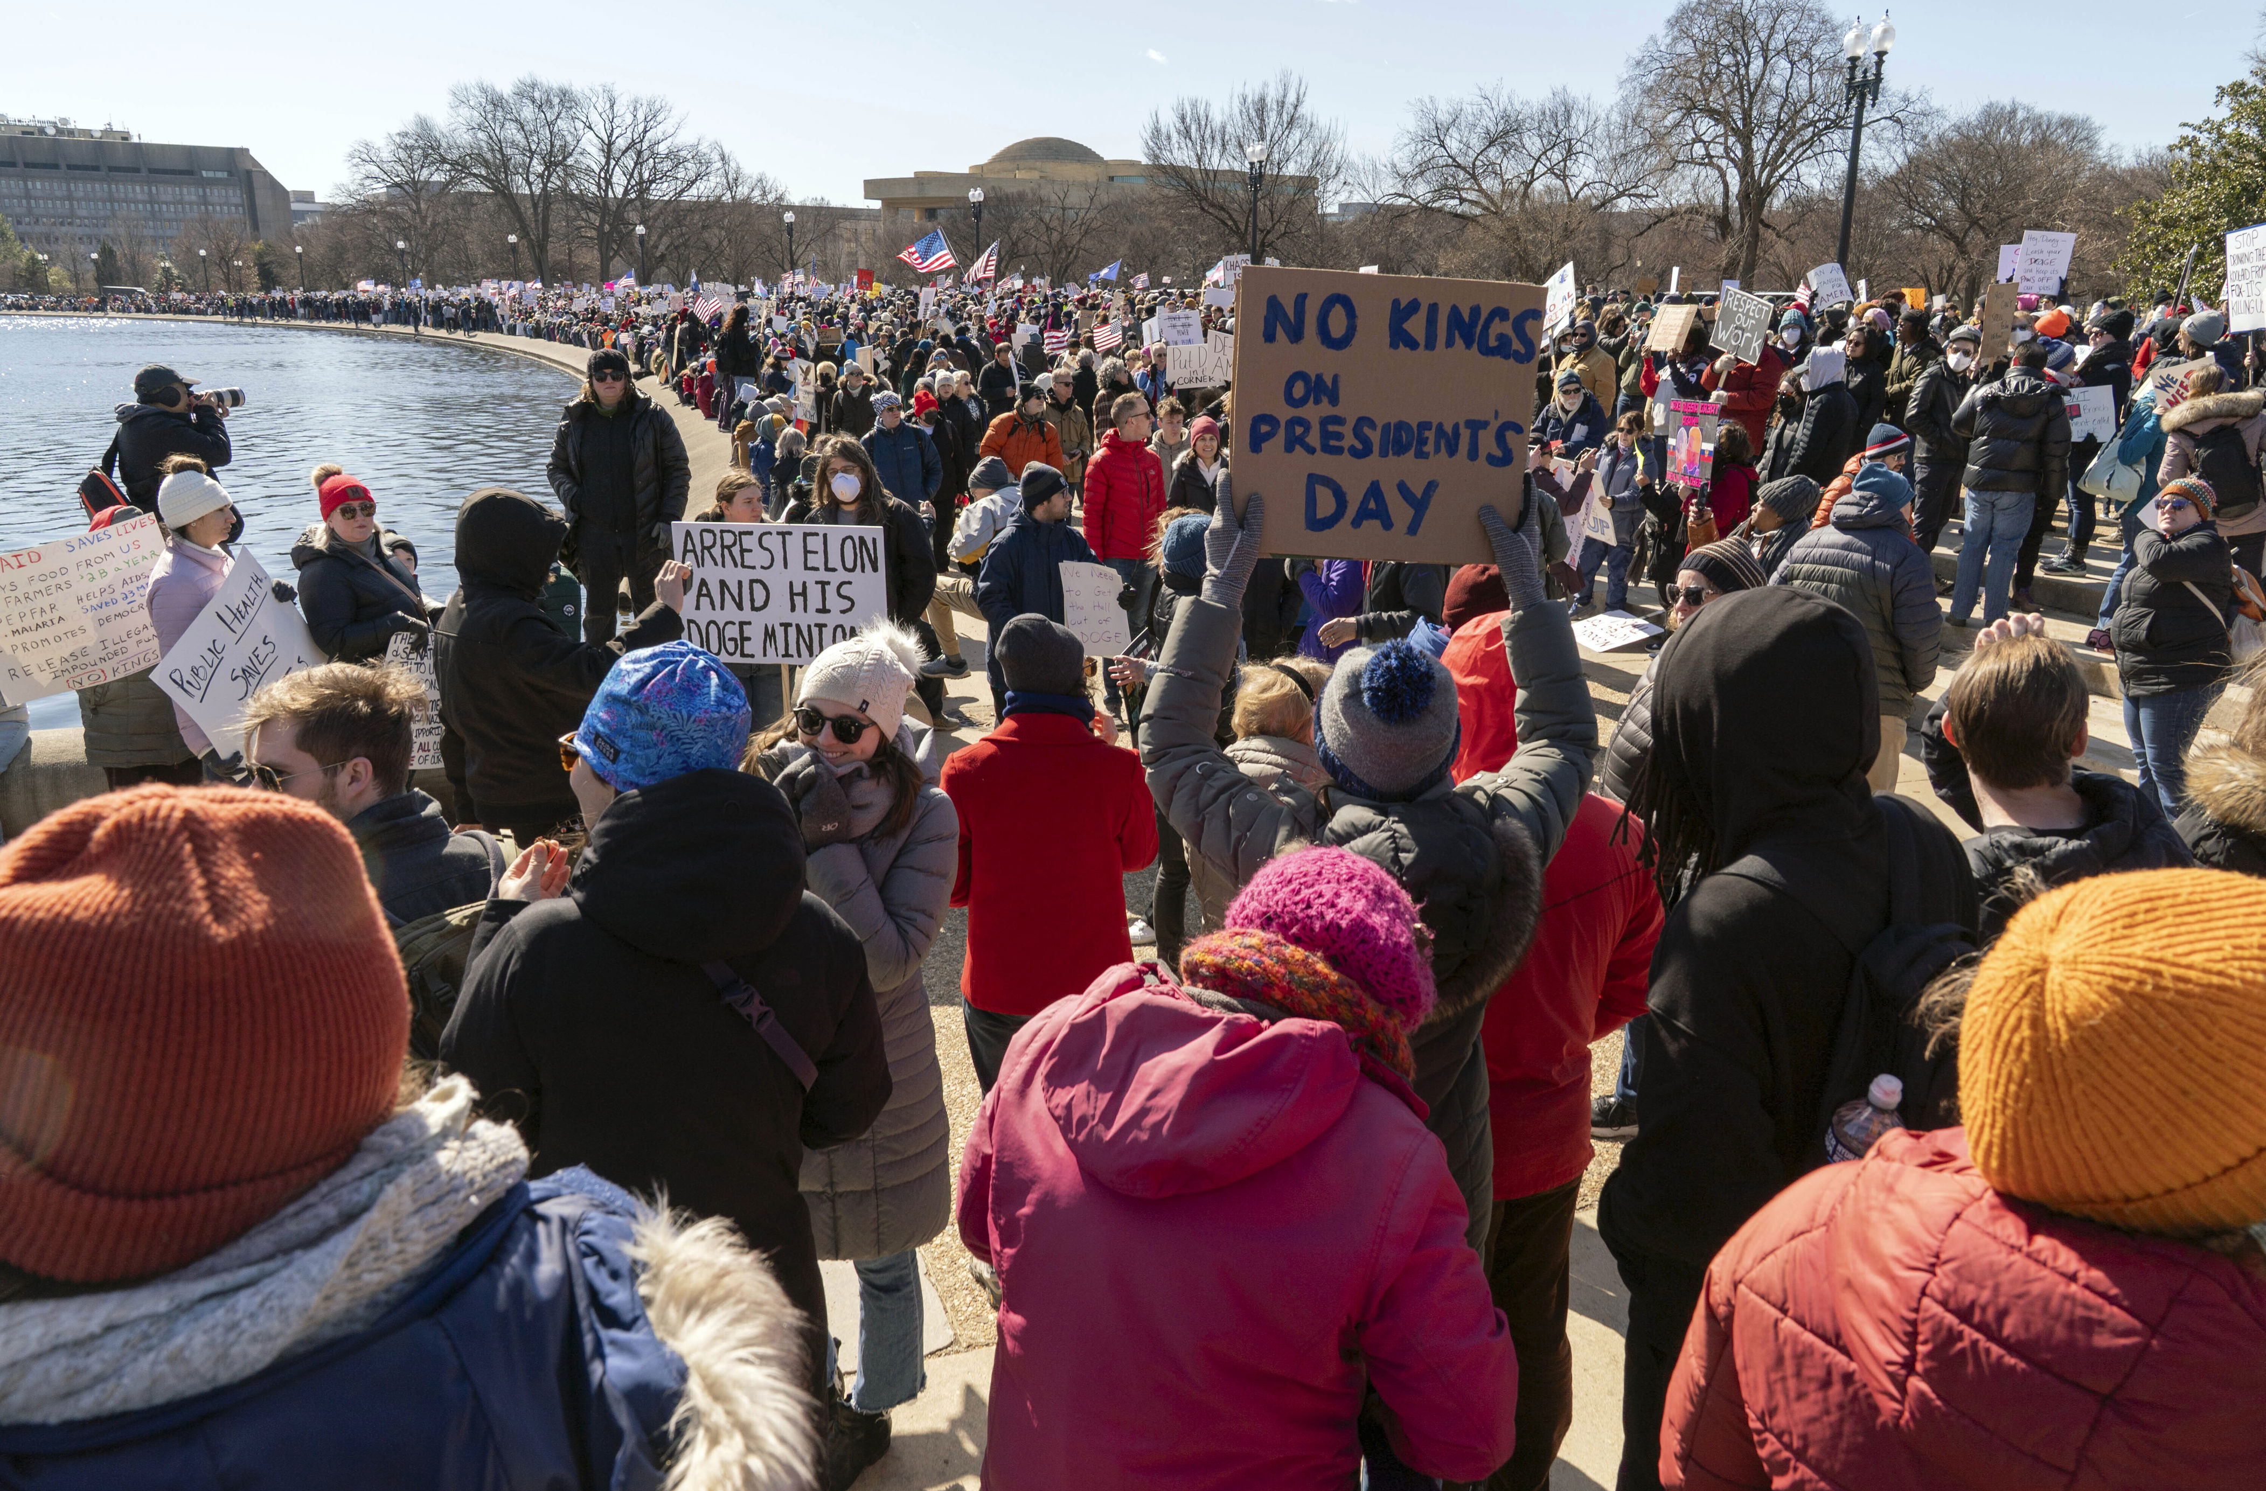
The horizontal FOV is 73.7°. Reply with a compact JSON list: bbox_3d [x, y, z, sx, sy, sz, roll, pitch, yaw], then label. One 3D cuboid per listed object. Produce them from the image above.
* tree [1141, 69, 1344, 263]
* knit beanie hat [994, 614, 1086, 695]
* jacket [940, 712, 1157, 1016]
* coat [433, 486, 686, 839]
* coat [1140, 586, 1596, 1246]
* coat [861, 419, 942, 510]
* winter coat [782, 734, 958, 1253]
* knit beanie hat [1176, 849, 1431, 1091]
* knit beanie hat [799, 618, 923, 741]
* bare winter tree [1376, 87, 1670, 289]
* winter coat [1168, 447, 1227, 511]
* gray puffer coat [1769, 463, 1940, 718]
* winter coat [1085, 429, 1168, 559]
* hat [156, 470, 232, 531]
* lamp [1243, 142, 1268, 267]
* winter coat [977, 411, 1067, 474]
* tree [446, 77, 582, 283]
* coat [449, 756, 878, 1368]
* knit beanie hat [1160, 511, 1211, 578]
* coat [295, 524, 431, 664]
[{"bbox_3d":[3.059,-15.688,45.397,6.100,8.100,5.800,0,17,0],"label":"tree"},{"bbox_3d":[-0.203,-0.201,3.300,0.200,0.210,0.220,0,17,0],"label":"knit beanie hat"},{"bbox_3d":[-0.190,0.258,3.404,0.490,0.750,0.360,4,17,12],"label":"jacket"},{"bbox_3d":[-1.638,-0.206,4.276,0.570,0.980,0.560,14,22,38],"label":"coat"},{"bbox_3d":[0.405,0.350,2.669,0.740,1.270,0.480,1,17,2],"label":"coat"},{"bbox_3d":[-1.419,-1.606,9.235,0.520,0.740,0.360,-3,17,-11],"label":"coat"},{"bbox_3d":[-0.501,0.474,2.759,0.460,0.980,0.380,8,19,24],"label":"winter coat"},{"bbox_3d":[0.230,0.262,1.880,0.260,0.250,0.280,13,-9,35],"label":"knit beanie hat"},{"bbox_3d":[-0.503,-0.121,2.780,0.210,0.240,0.230,20,17,15],"label":"knit beanie hat"},{"bbox_3d":[16.284,-22.524,63.000,11.200,10.300,10.500,5,17,13],"label":"bare winter tree"},{"bbox_3d":[0.377,-1.163,7.750,0.480,0.720,0.320,-1,17,-5],"label":"winter coat"},{"bbox_3d":[2.546,-0.473,5.345,0.570,0.820,0.410,14,22,38],"label":"gray puffer coat"},{"bbox_3d":[-0.043,-1.288,8.076,0.480,0.720,0.340,-12,20,-33],"label":"winter coat"},{"bbox_3d":[-3.020,-0.786,4.858,0.215,0.185,0.190,-16,22,-18],"label":"hat"},{"bbox_3d":[4.353,-17.718,54.014,0.450,6.800,1.150,-7,18,-22],"label":"lamp"},{"bbox_3d":[-0.740,-1.825,10.108,0.580,0.780,0.380,-10,19,-29],"label":"winter coat"},{"bbox_3d":[-38.100,-33.903,93.000,8.800,14.000,8.800,-5,18,-18],"label":"tree"},{"bbox_3d":[-0.714,0.501,2.328,0.610,0.960,0.480,-8,19,-26],"label":"coat"},{"bbox_3d":[0.198,-0.624,4.750,0.200,0.210,0.230,-9,20,-29],"label":"knit beanie hat"},{"bbox_3d":[-2.903,-0.508,5.700,0.390,0.660,0.470,15,22,39],"label":"coat"}]

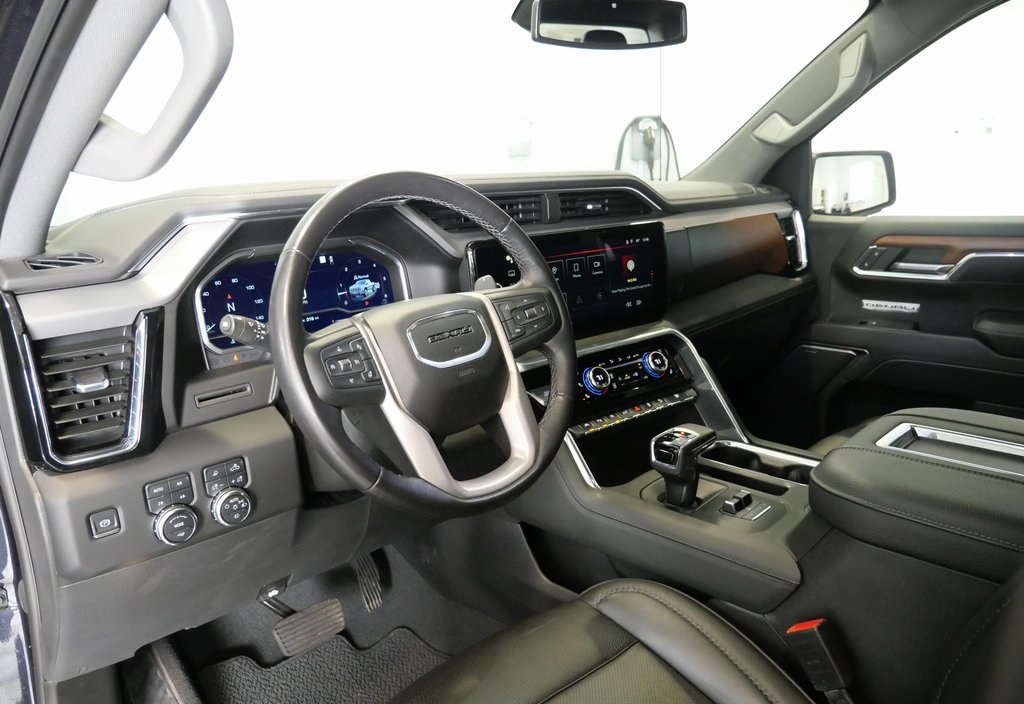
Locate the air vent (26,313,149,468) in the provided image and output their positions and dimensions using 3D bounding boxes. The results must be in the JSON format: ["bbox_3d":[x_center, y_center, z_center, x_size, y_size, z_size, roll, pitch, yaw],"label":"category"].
[{"bbox_3d":[-0.408,0.037,0.702,0.107,0.138,0.040,-13,16,-39],"label":"air vent"}]

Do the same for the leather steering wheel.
[{"bbox_3d":[-0.087,-0.011,0.808,0.383,0.383,0.100,-13,-4,-39],"label":"leather steering wheel"}]

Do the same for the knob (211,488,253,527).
[{"bbox_3d":[-0.301,0.166,0.761,0.041,0.041,0.020,-13,8,-39],"label":"knob"}]

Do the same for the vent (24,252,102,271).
[{"bbox_3d":[-0.524,-0.108,0.831,0.080,0.018,0.055,-14,17,-38],"label":"vent"}]

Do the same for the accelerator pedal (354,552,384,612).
[{"bbox_3d":[-0.272,0.418,1.339,0.044,0.130,0.030,-14,-13,-38],"label":"accelerator pedal"}]

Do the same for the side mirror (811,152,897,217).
[{"bbox_3d":[0.881,-0.441,1.901,0.255,0.180,0.110,-7,13,-18],"label":"side mirror"}]

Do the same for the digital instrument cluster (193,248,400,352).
[{"bbox_3d":[-0.279,-0.084,0.990,0.300,0.125,0.030,-13,3,-39],"label":"digital instrument cluster"}]

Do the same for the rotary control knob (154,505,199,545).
[{"bbox_3d":[-0.368,0.188,0.780,0.044,0.044,0.024,-14,5,-38],"label":"rotary control knob"}]

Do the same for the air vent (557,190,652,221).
[{"bbox_3d":[0.162,-0.266,1.271,0.240,0.050,0.040,-14,17,-38],"label":"air vent"}]

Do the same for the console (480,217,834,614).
[{"bbox_3d":[0.262,0.032,1.011,0.420,0.400,0.510,-14,17,-38],"label":"console"}]

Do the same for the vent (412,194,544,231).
[{"bbox_3d":[-0.050,-0.216,1.102,0.235,0.052,0.045,-14,17,-38],"label":"vent"}]

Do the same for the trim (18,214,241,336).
[{"bbox_3d":[-0.391,-0.086,0.756,0.240,0.100,0.120,-13,16,-39],"label":"trim"}]

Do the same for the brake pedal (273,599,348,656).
[{"bbox_3d":[-0.341,0.463,1.192,0.112,0.055,0.030,-13,-20,-39],"label":"brake pedal"}]

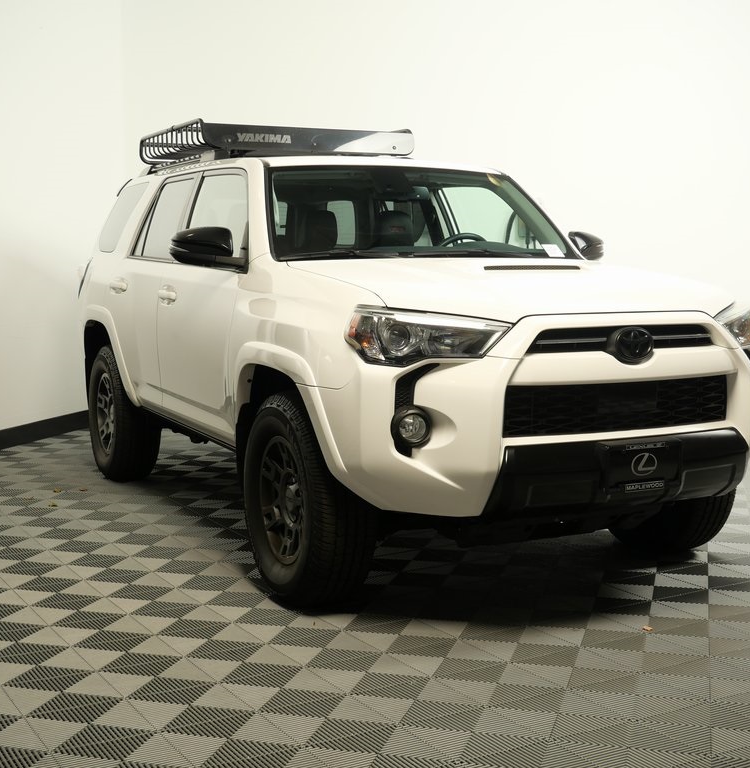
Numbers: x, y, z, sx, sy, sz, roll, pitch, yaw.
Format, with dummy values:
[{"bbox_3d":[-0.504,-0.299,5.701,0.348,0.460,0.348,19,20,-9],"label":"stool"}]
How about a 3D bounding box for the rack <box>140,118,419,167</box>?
[{"bbox_3d":[-0.587,-1.331,6.718,1.210,0.180,1.330,-3,6,-25],"label":"rack"}]

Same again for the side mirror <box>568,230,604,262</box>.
[{"bbox_3d":[1.013,-0.657,5.661,0.250,0.160,0.150,-3,6,-25],"label":"side mirror"}]

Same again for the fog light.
[{"bbox_3d":[0.118,0.140,3.780,0.145,0.145,0.110,-2,6,-16],"label":"fog light"}]

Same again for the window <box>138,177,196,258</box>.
[{"bbox_3d":[-1.045,-0.814,5.945,0.070,0.420,0.790,18,-3,-26],"label":"window"}]

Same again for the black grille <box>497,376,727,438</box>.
[{"bbox_3d":[0.823,0.070,3.921,0.900,0.165,0.090,-3,6,-25],"label":"black grille"}]

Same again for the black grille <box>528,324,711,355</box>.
[{"bbox_3d":[0.821,-0.152,3.901,0.750,0.090,0.090,-3,6,-25],"label":"black grille"}]

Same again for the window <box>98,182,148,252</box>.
[{"bbox_3d":[-1.495,-0.959,6.918,0.070,0.390,0.780,18,-3,-21],"label":"window"}]

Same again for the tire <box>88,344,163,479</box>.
[{"bbox_3d":[-1.458,0.166,6.845,0.270,0.790,0.790,-3,6,-25],"label":"tire"}]

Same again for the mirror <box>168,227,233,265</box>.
[{"bbox_3d":[-0.708,-0.564,4.839,0.250,0.160,0.150,-3,6,-25],"label":"mirror"}]

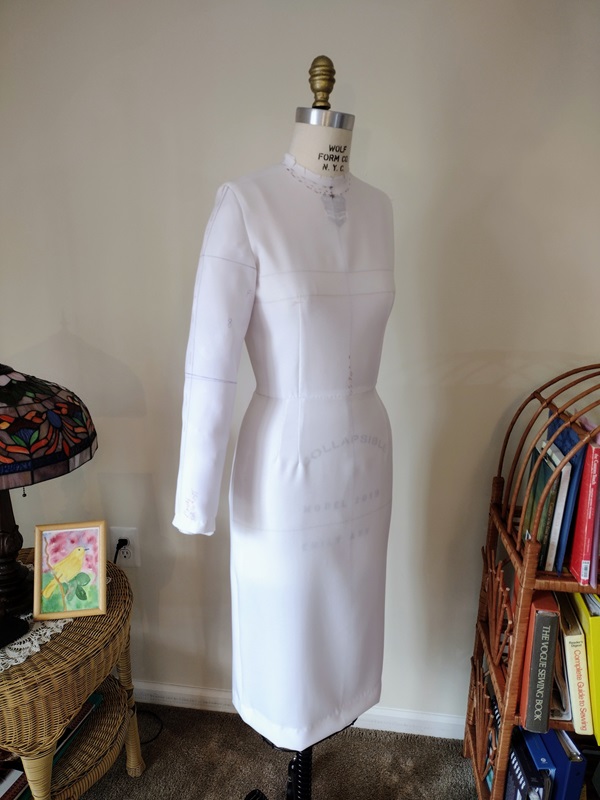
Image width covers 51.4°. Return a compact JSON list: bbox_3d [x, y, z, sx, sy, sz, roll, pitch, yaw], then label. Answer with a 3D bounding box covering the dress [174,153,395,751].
[{"bbox_3d":[-0.014,0.117,1.175,0.460,1.114,0.285,-8,17,-33],"label":"dress"}]

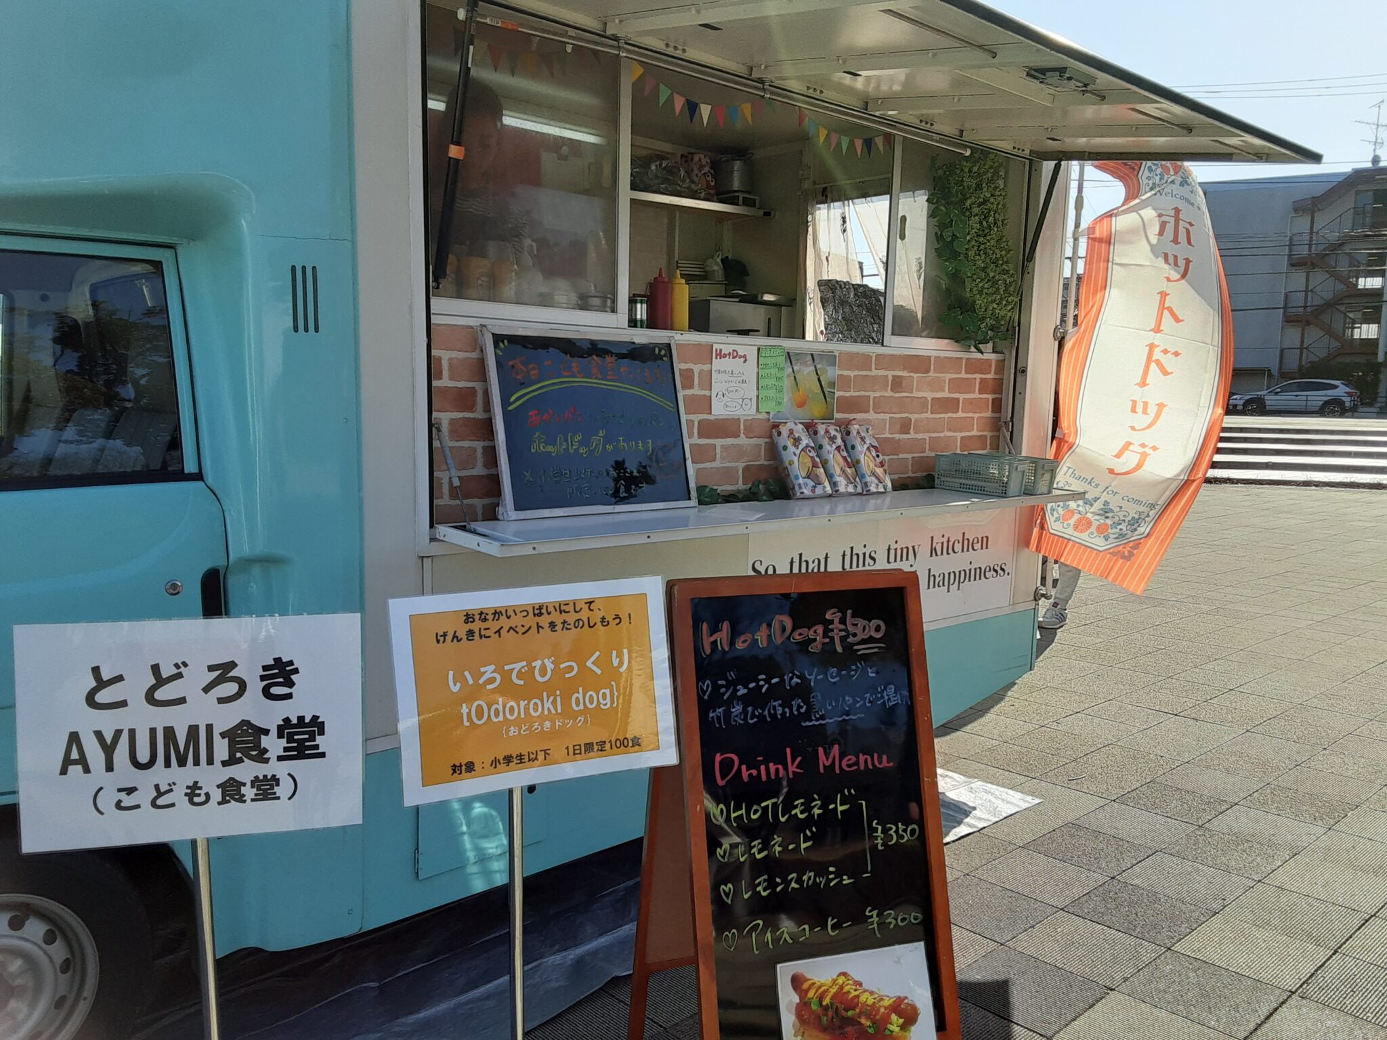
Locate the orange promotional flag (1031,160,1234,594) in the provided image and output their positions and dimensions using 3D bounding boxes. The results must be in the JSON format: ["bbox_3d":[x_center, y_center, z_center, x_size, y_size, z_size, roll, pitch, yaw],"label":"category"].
[{"bbox_3d":[1.683,-0.601,4.150,0.700,1.740,0.220,4,8,27],"label":"orange promotional flag"}]

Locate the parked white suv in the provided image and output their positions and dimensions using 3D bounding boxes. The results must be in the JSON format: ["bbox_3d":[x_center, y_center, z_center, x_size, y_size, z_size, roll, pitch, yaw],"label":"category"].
[{"bbox_3d":[23.305,-4.691,42.000,4.460,1.560,1.800,4,8,29],"label":"parked white suv"}]

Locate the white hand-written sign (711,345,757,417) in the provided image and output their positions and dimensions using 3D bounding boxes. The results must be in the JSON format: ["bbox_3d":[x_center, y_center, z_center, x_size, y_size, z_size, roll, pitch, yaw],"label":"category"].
[{"bbox_3d":[0.119,-0.406,3.140,0.178,0.198,0.010,-6,9,-42],"label":"white hand-written sign"}]

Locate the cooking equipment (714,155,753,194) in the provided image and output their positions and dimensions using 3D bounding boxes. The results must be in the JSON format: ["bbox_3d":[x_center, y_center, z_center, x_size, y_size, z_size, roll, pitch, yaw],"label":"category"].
[{"bbox_3d":[0.189,-1.604,5.020,0.178,0.178,0.178,0,7,0],"label":"cooking equipment"}]

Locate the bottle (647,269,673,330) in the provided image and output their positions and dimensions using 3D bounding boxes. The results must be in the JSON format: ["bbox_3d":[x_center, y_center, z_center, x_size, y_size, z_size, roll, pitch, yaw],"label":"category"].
[{"bbox_3d":[-0.094,-0.636,3.120,0.066,0.184,0.066,0,7,0],"label":"bottle"}]

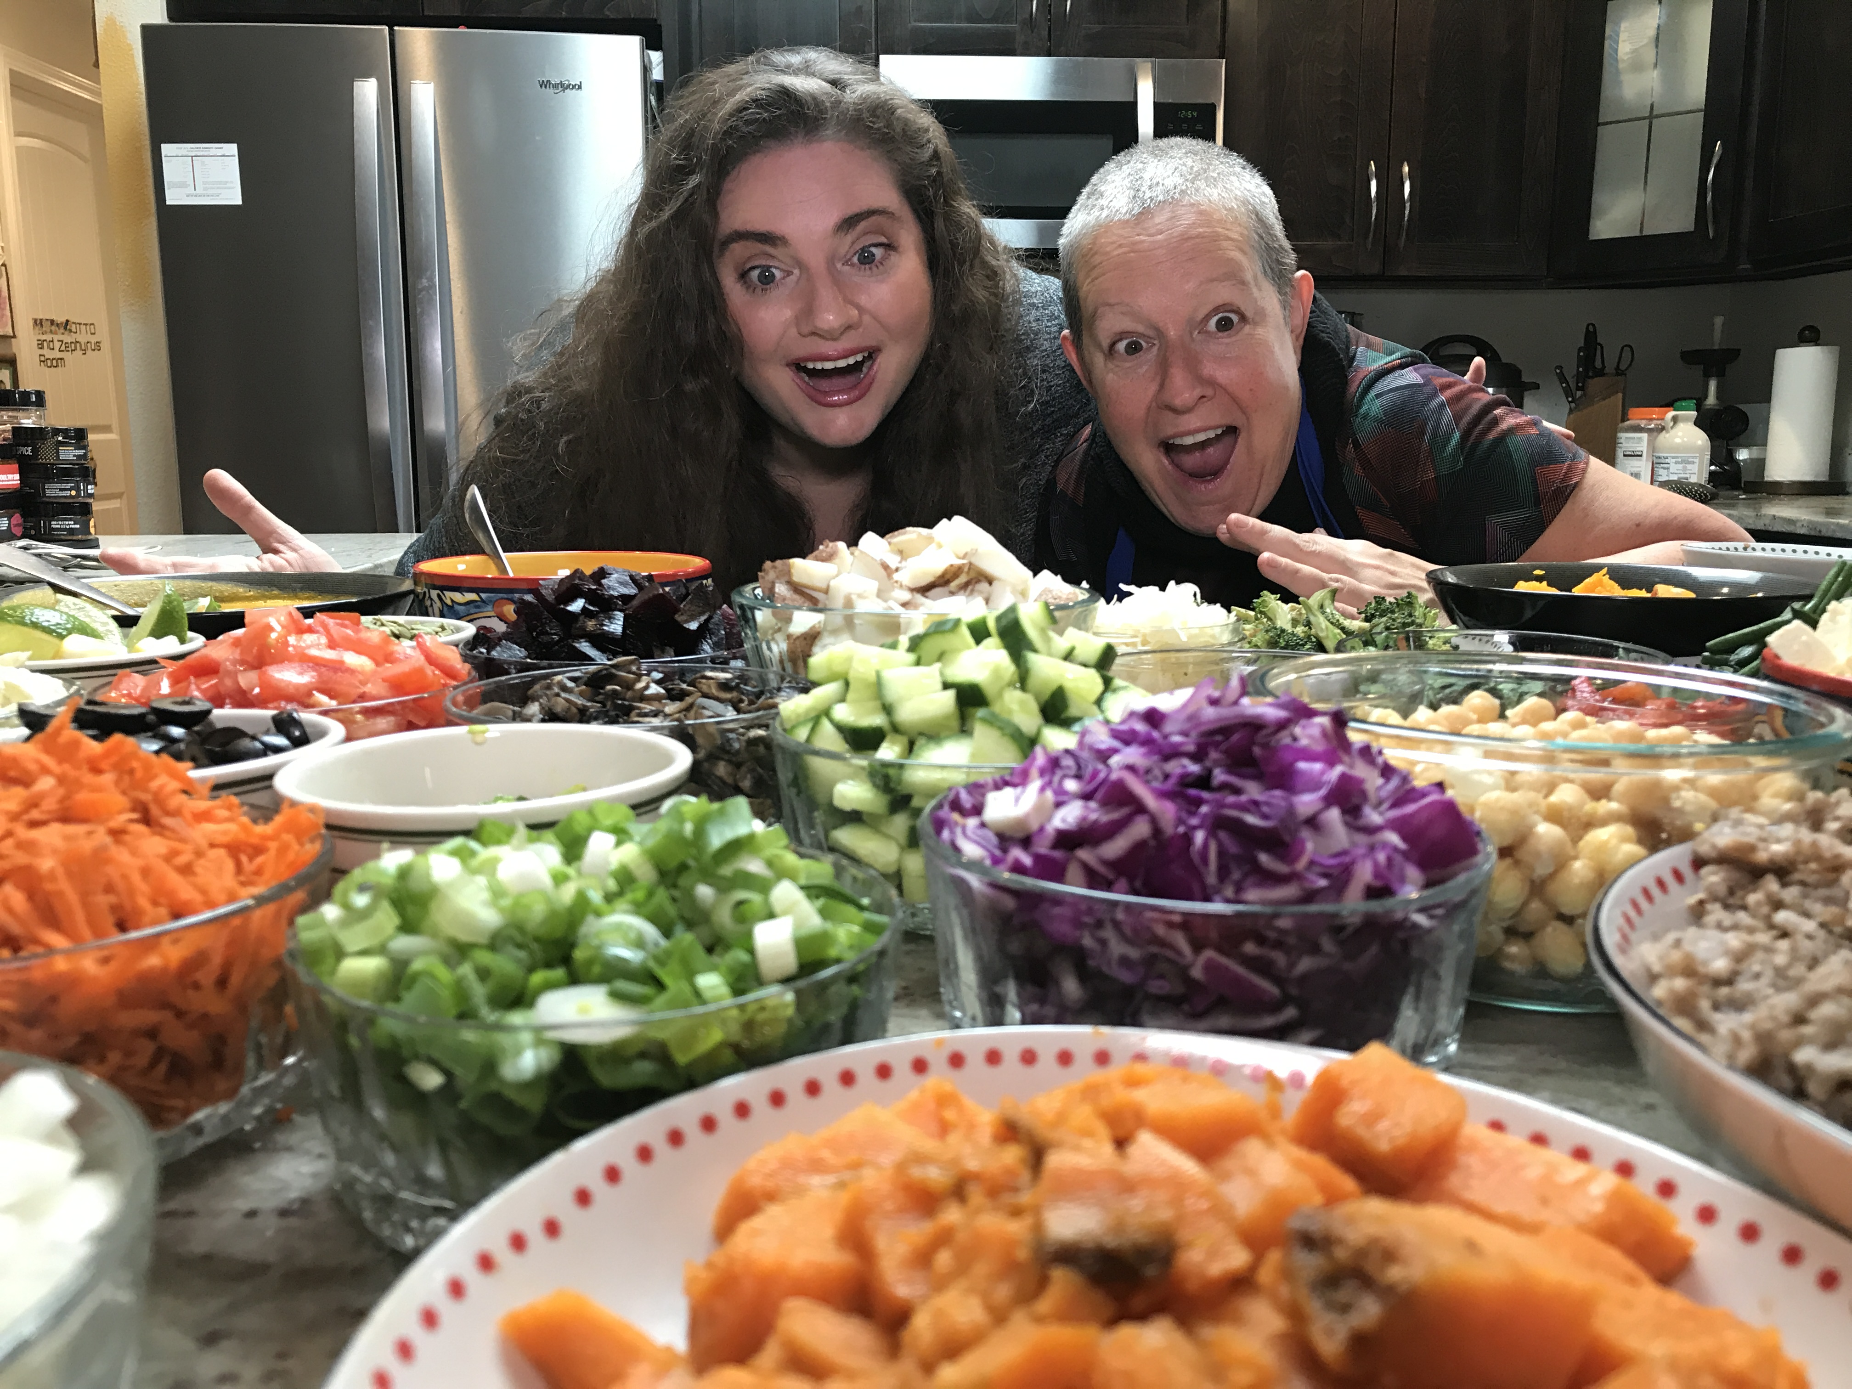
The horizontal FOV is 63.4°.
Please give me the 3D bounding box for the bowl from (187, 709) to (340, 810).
[{"bbox_3d":[-0.222,0.040,0.431,0.107,0.052,0.107,0,10,0],"label":"bowl"}]

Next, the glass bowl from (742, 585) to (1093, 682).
[{"bbox_3d":[-0.004,-0.008,0.632,0.155,0.071,0.155,0,10,0],"label":"glass bowl"}]

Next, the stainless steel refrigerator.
[{"bbox_3d":[-1.010,-0.429,3.306,0.908,1.770,0.860,-1,10,-4],"label":"stainless steel refrigerator"}]

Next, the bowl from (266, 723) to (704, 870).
[{"bbox_3d":[-0.115,0.044,0.400,0.107,0.052,0.107,0,10,0],"label":"bowl"}]

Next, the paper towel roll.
[{"bbox_3d":[1.896,-0.605,3.234,0.120,0.280,0.120,0,10,0],"label":"paper towel roll"}]

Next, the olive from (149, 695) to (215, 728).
[{"bbox_3d":[-0.228,0.005,0.458,0.018,0.010,0.018,0,10,0],"label":"olive"}]

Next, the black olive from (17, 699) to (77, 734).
[{"bbox_3d":[-0.268,0.006,0.458,0.018,0.011,0.018,0,10,0],"label":"black olive"}]

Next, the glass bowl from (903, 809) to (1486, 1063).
[{"bbox_3d":[0.062,0.053,0.348,0.128,0.048,0.128,0,10,0],"label":"glass bowl"}]

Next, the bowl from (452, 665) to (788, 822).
[{"bbox_3d":[-0.099,0.024,0.509,0.124,0.050,0.124,0,10,0],"label":"bowl"}]

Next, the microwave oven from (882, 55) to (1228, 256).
[{"bbox_3d":[0.265,-1.219,3.494,0.759,0.408,0.400,-1,10,-4],"label":"microwave oven"}]

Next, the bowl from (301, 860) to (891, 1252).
[{"bbox_3d":[-0.063,0.066,0.299,0.117,0.048,0.117,0,10,0],"label":"bowl"}]

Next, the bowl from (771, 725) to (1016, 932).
[{"bbox_3d":[0.011,0.033,0.457,0.116,0.050,0.116,0,10,0],"label":"bowl"}]

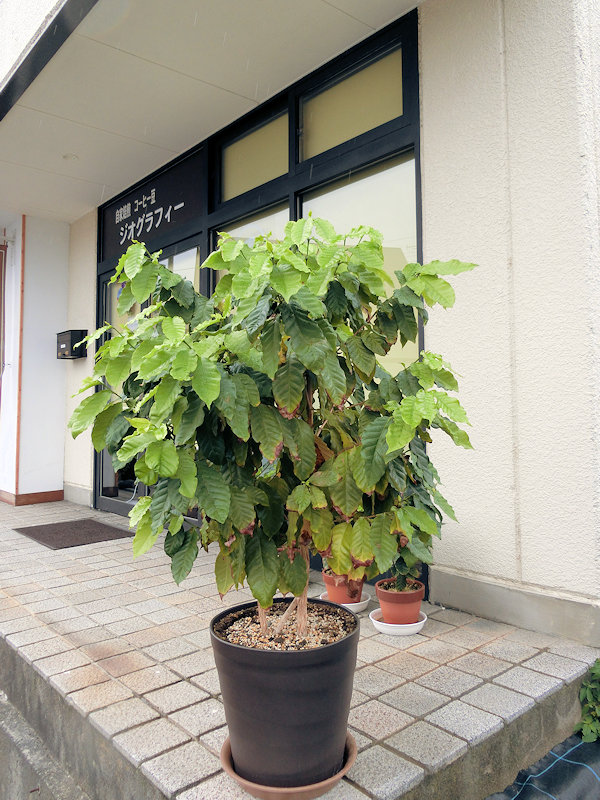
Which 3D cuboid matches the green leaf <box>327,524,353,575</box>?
[{"bbox_3d":[0.079,0.280,1.090,0.043,0.102,0.022,12,-25,7],"label":"green leaf"}]

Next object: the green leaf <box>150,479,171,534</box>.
[{"bbox_3d":[-0.263,0.201,1.090,0.039,0.111,0.022,8,-25,3],"label":"green leaf"}]

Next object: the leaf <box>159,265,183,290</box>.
[{"bbox_3d":[-0.289,-0.271,1.270,0.055,0.102,0.020,-27,-38,-17],"label":"leaf"}]

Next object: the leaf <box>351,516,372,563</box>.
[{"bbox_3d":[0.116,0.267,1.090,0.040,0.098,0.020,2,-29,2],"label":"leaf"}]

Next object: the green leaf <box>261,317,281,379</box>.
[{"bbox_3d":[-0.049,-0.107,1.160,0.050,0.137,0.025,-2,-18,19],"label":"green leaf"}]

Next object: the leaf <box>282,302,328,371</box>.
[{"bbox_3d":[0.005,-0.106,0.980,0.068,0.146,0.030,-26,-15,-2],"label":"leaf"}]

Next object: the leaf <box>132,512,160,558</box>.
[{"bbox_3d":[-0.340,0.292,1.260,0.055,0.112,0.020,11,-22,14],"label":"leaf"}]

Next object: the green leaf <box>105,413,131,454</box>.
[{"bbox_3d":[-0.363,0.065,1.160,0.049,0.096,0.022,14,-24,8],"label":"green leaf"}]

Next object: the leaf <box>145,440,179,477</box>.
[{"bbox_3d":[-0.271,0.115,1.135,0.066,0.097,0.030,-12,-46,0],"label":"leaf"}]

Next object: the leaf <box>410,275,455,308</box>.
[{"bbox_3d":[0.295,-0.239,1.275,0.068,0.110,0.022,-21,-29,-22],"label":"leaf"}]

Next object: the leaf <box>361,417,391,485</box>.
[{"bbox_3d":[0.155,0.102,1.140,0.053,0.139,0.032,15,-13,24],"label":"leaf"}]

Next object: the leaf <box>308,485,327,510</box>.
[{"bbox_3d":[0.029,0.175,1.040,0.031,0.057,0.016,-17,-40,-10],"label":"leaf"}]

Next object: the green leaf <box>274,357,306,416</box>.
[{"bbox_3d":[-0.020,-0.026,1.090,0.060,0.123,0.025,0,-9,0],"label":"green leaf"}]

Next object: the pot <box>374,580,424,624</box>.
[{"bbox_3d":[0.356,0.732,2.049,0.174,0.137,0.174,-1,-3,0],"label":"pot"}]

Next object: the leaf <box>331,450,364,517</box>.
[{"bbox_3d":[0.086,0.154,1.060,0.060,0.127,0.028,-2,-9,0],"label":"leaf"}]

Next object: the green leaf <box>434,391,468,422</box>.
[{"bbox_3d":[0.310,0.016,1.185,0.047,0.102,0.025,-45,-6,-29],"label":"green leaf"}]

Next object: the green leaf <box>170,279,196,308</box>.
[{"bbox_3d":[-0.237,-0.220,1.205,0.055,0.072,0.025,-14,-25,4],"label":"green leaf"}]

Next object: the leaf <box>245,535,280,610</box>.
[{"bbox_3d":[-0.074,0.337,1.150,0.062,0.150,0.032,-7,-24,-6],"label":"leaf"}]

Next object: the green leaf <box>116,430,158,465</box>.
[{"bbox_3d":[-0.307,0.089,1.090,0.084,0.039,0.028,-37,-16,-25],"label":"green leaf"}]

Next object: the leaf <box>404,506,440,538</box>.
[{"bbox_3d":[0.247,0.246,1.170,0.087,0.041,0.026,37,-22,28],"label":"leaf"}]

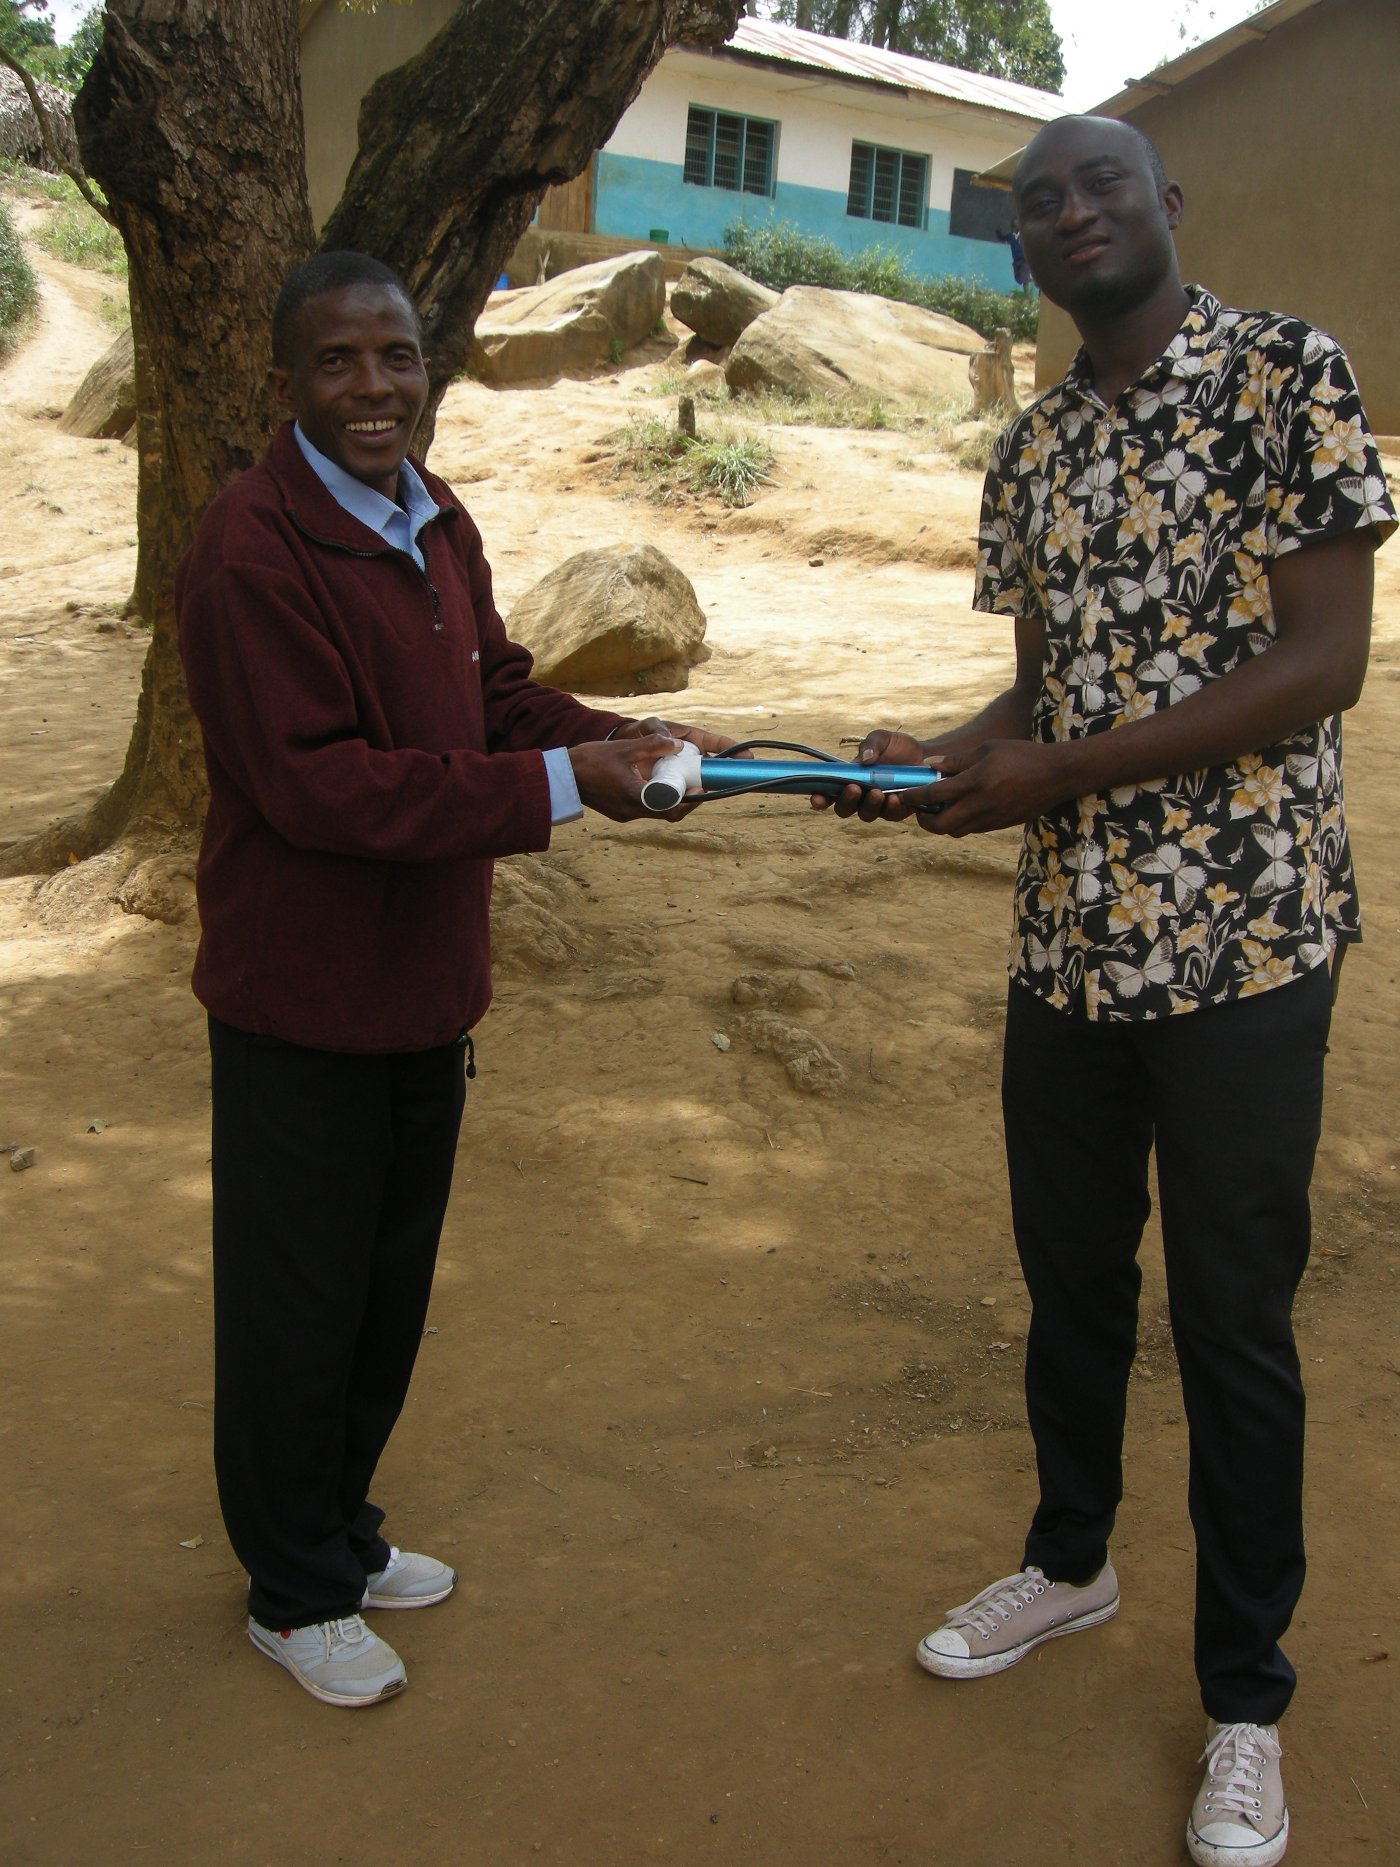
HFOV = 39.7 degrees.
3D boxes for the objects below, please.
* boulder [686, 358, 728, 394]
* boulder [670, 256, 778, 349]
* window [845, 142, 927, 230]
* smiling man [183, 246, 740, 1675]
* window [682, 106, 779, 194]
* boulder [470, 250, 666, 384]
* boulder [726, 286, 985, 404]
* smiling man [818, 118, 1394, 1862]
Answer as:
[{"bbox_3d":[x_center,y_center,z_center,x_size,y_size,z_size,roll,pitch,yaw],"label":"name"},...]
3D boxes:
[{"bbox_3d":[0.071,-4.936,17.200,0.400,0.310,0.360,3,12,0],"label":"boulder"},{"bbox_3d":[0.227,-5.946,18.300,1.050,0.880,1.050,3,12,0],"label":"boulder"},{"bbox_3d":[2.970,-11.628,30.201,1.580,1.120,0.120,-5,14,-32],"label":"window"},{"bbox_3d":[-0.284,0.088,2.232,0.640,1.670,0.500,12,15,35],"label":"smiling man"},{"bbox_3d":[0.493,-11.515,28.617,1.600,1.120,0.120,-5,14,-32],"label":"window"},{"bbox_3d":[-1.251,-5.713,18.000,1.950,1.120,1.500,3,12,0],"label":"boulder"},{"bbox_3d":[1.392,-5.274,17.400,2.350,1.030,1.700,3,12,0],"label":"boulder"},{"bbox_3d":[0.421,0.079,2.094,0.650,1.820,0.540,-8,16,-41],"label":"smiling man"}]

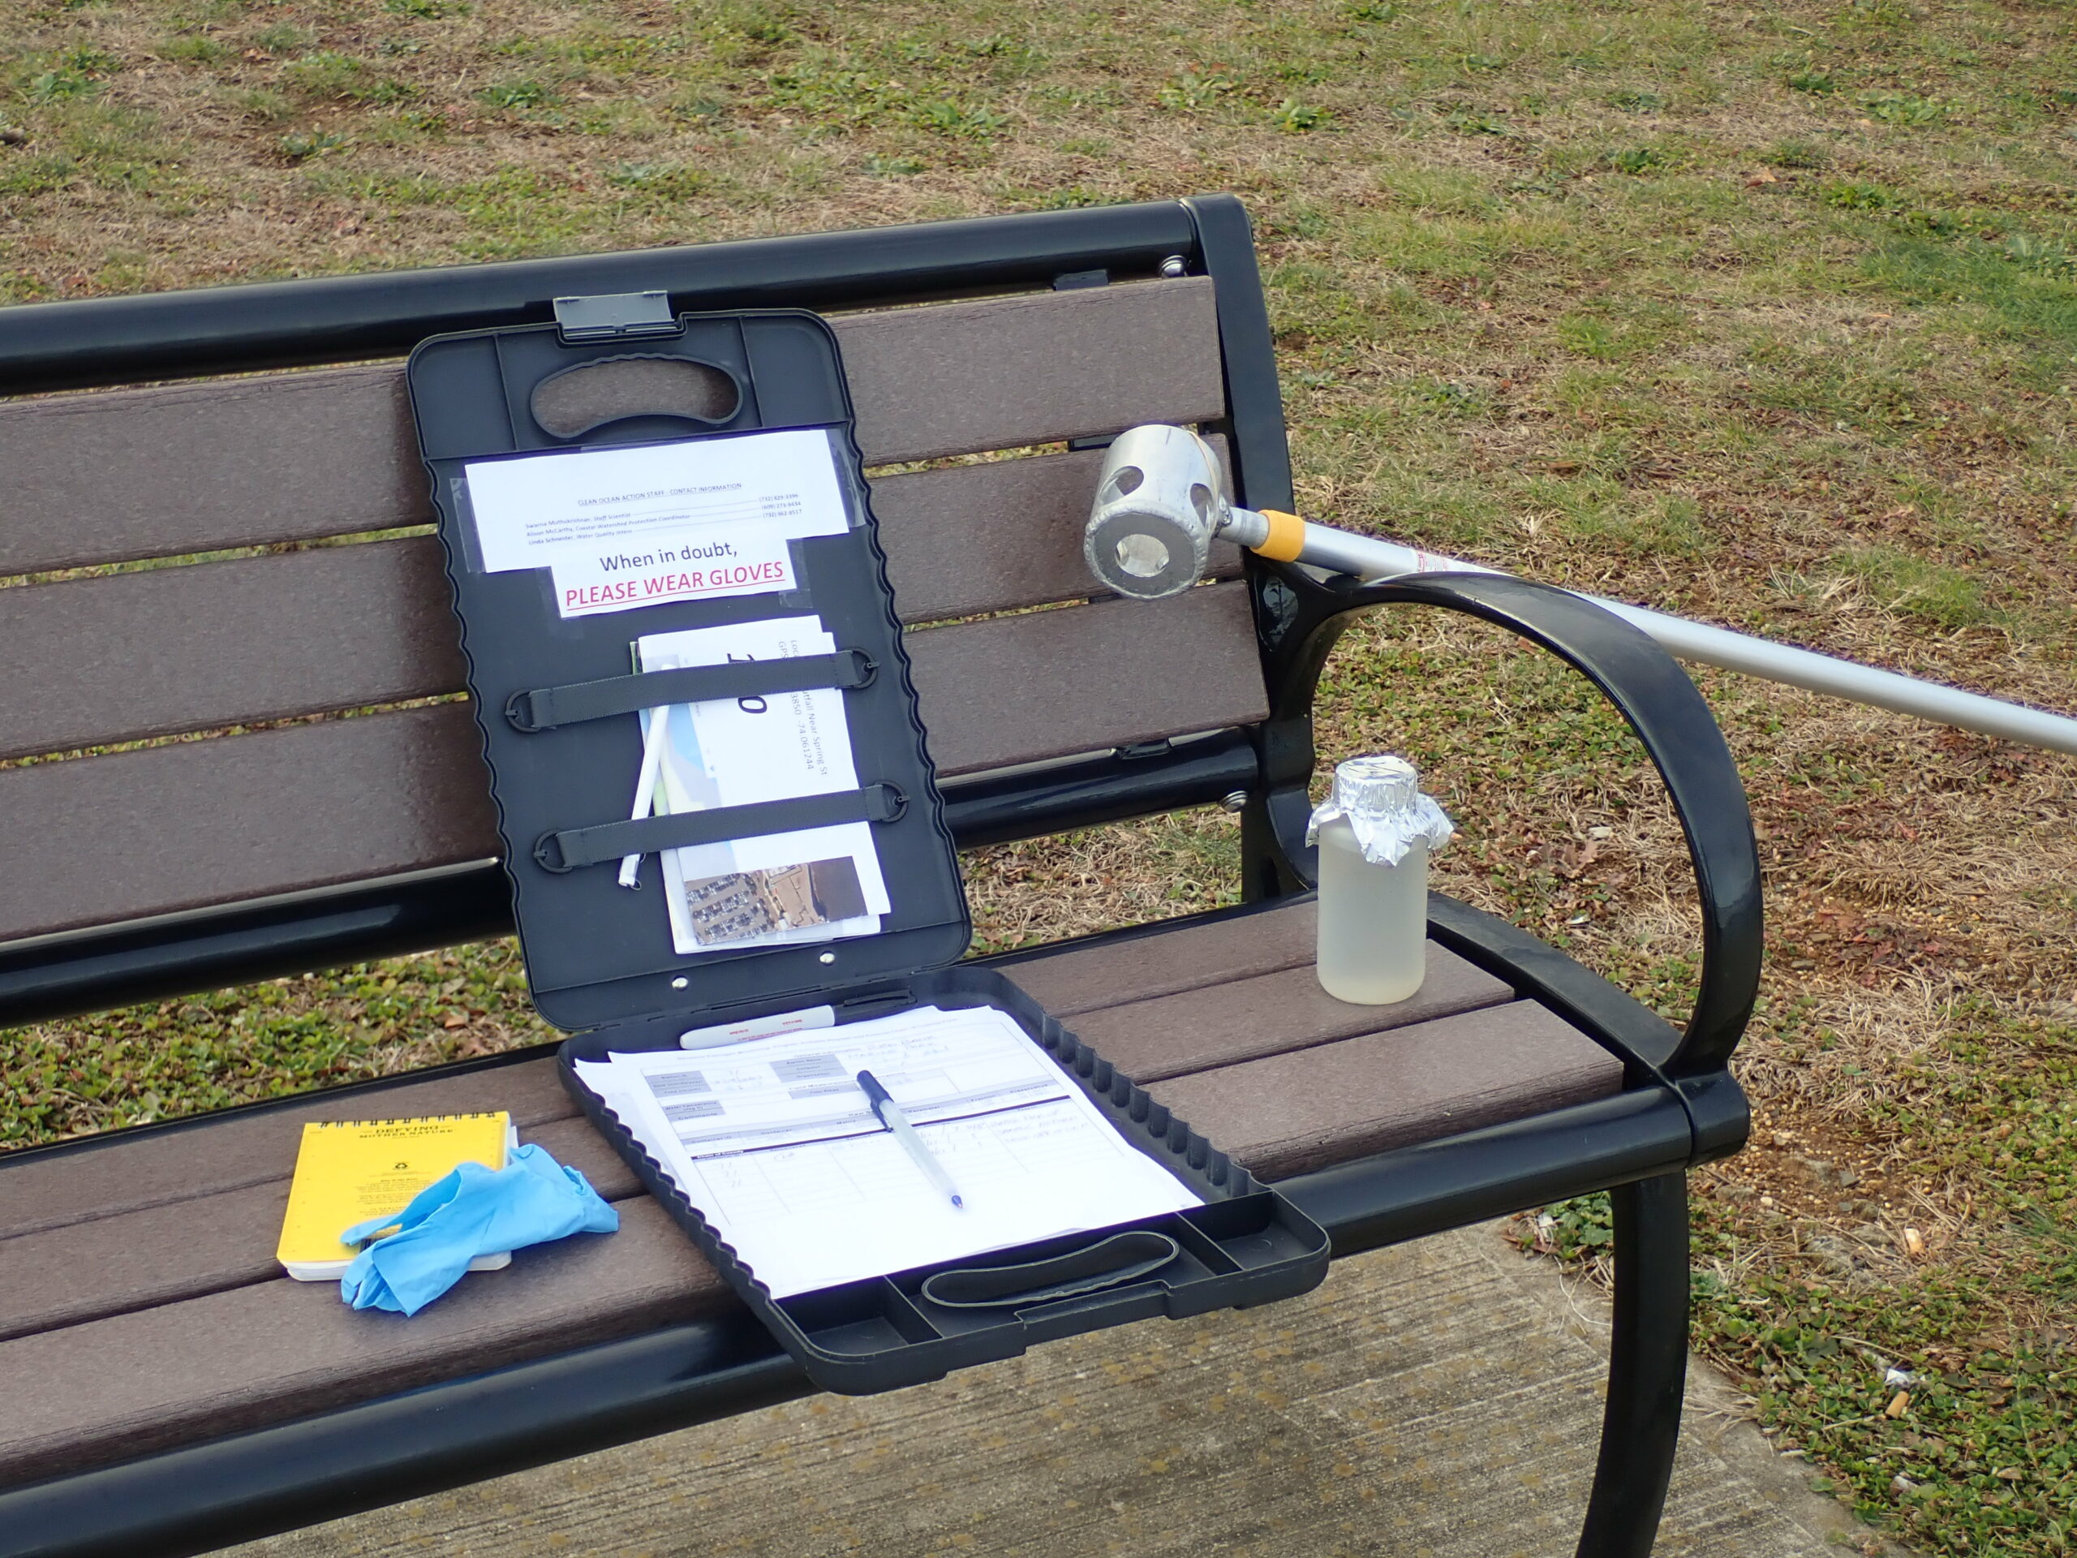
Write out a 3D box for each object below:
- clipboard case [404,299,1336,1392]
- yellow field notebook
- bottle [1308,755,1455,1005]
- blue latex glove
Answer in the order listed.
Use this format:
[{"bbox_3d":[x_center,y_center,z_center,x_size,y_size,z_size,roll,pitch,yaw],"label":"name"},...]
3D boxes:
[{"bbox_3d":[-0.109,-0.011,1.605,0.254,0.373,0.611,-9,20,-25],"label":"clipboard case"},{"bbox_3d":[-0.310,0.202,1.547,0.102,0.014,0.152,-3,18,-7],"label":"yellow field notebook"},{"bbox_3d":[0.191,0.055,1.792,0.080,0.133,0.079,-1,19,0],"label":"bottle"},{"bbox_3d":[-0.275,0.207,1.492,0.133,0.034,0.080,-18,25,-41],"label":"blue latex glove"}]

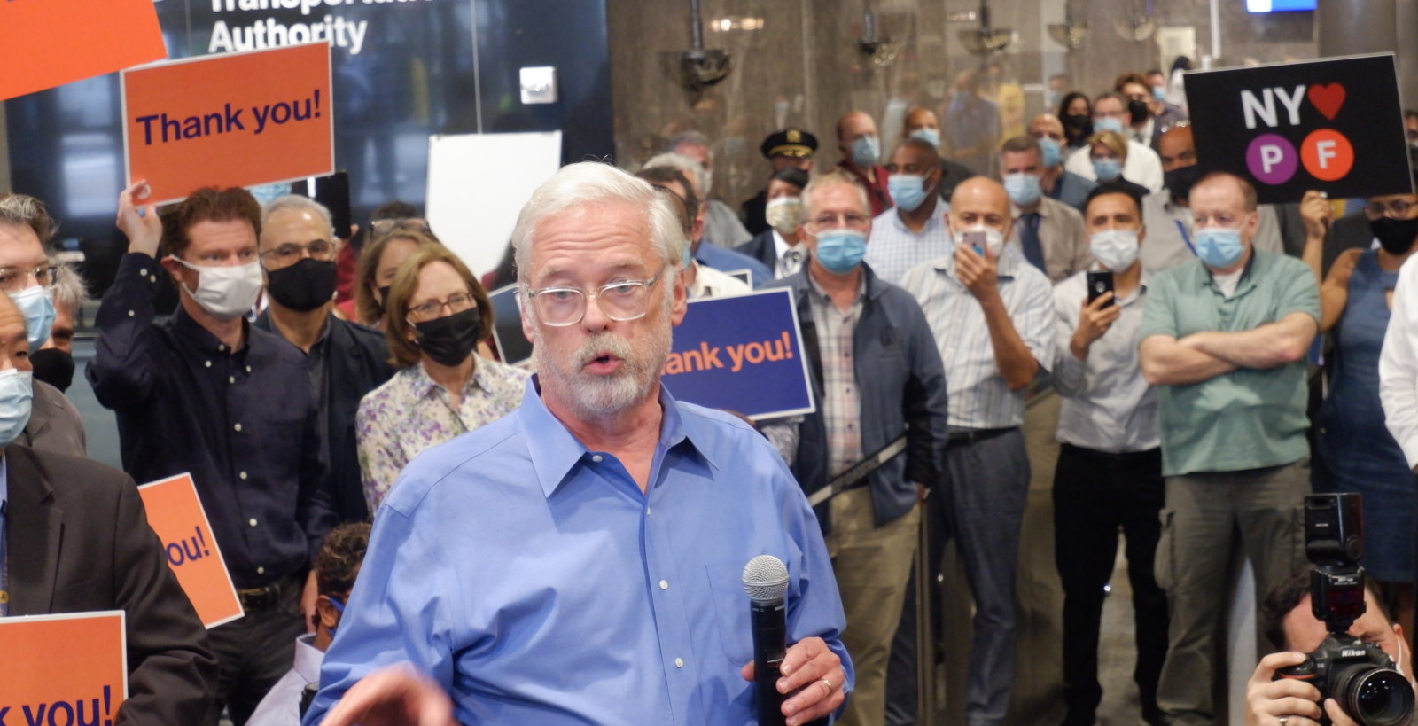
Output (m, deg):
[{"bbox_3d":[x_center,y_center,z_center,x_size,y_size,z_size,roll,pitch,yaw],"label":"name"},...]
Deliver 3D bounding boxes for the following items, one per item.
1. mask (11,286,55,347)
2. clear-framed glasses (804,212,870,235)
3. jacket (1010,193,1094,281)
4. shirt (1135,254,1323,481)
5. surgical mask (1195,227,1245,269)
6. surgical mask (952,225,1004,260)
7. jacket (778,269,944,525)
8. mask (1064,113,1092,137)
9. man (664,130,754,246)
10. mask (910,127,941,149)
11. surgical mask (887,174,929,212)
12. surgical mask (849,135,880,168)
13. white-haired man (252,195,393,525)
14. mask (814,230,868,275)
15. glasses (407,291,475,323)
[{"bbox_3d":[-1.208,-0.081,4.700,0.140,0.112,0.085,-6,6,-36],"label":"mask"},{"bbox_3d":[0.339,-0.371,7.100,0.142,0.048,0.140,-4,5,-10],"label":"clear-framed glasses"},{"bbox_3d":[1.231,-0.319,10.500,0.520,0.680,0.310,-2,5,6],"label":"jacket"},{"bbox_3d":[1.476,0.002,7.600,0.490,0.630,0.360,-1,5,17],"label":"shirt"},{"bbox_3d":[1.422,-0.320,7.450,0.140,0.120,0.085,1,8,28],"label":"surgical mask"},{"bbox_3d":[0.777,-0.344,7.700,0.150,0.120,0.090,-2,6,5],"label":"surgical mask"},{"bbox_3d":[0.399,0.099,7.330,0.530,0.750,0.340,-2,7,7],"label":"jacket"},{"bbox_3d":[2.039,-1.321,14.800,0.140,0.125,0.090,-2,5,3],"label":"mask"},{"bbox_3d":[0.005,-0.006,10.489,0.520,1.800,0.320,-6,7,-30],"label":"man"},{"bbox_3d":[1.027,-1.058,12.700,0.145,0.115,0.090,-4,5,-14],"label":"mask"},{"bbox_3d":[0.679,-0.575,9.100,0.143,0.125,0.090,1,7,31],"label":"surgical mask"},{"bbox_3d":[0.657,-0.890,11.300,0.140,0.125,0.085,-6,8,-27],"label":"surgical mask"},{"bbox_3d":[-0.902,0.501,6.289,0.500,1.790,0.320,-4,6,-14],"label":"white-haired man"},{"bbox_3d":[0.358,-0.301,7.280,0.148,0.125,0.090,-2,6,2],"label":"mask"},{"bbox_3d":[-0.547,-0.115,5.500,0.138,0.044,0.138,-10,5,-14],"label":"glasses"}]

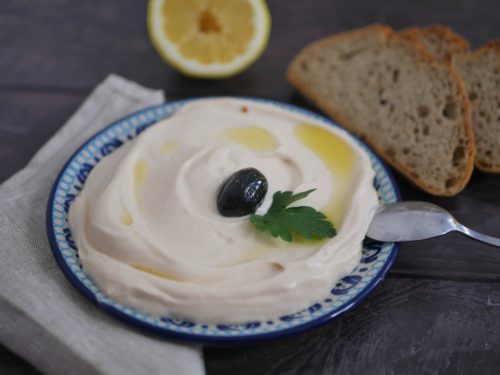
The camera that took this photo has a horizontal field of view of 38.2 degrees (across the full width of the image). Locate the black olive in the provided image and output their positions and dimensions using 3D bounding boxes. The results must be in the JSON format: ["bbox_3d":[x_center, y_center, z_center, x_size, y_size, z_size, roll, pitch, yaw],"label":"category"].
[{"bbox_3d":[-0.003,0.003,0.323,0.019,0.019,0.028,27,48,25],"label":"black olive"}]

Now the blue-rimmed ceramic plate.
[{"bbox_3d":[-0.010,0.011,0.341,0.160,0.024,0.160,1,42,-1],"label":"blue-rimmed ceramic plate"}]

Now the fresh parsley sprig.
[{"bbox_3d":[0.018,0.012,0.318,0.037,0.012,0.033,8,43,6],"label":"fresh parsley sprig"}]

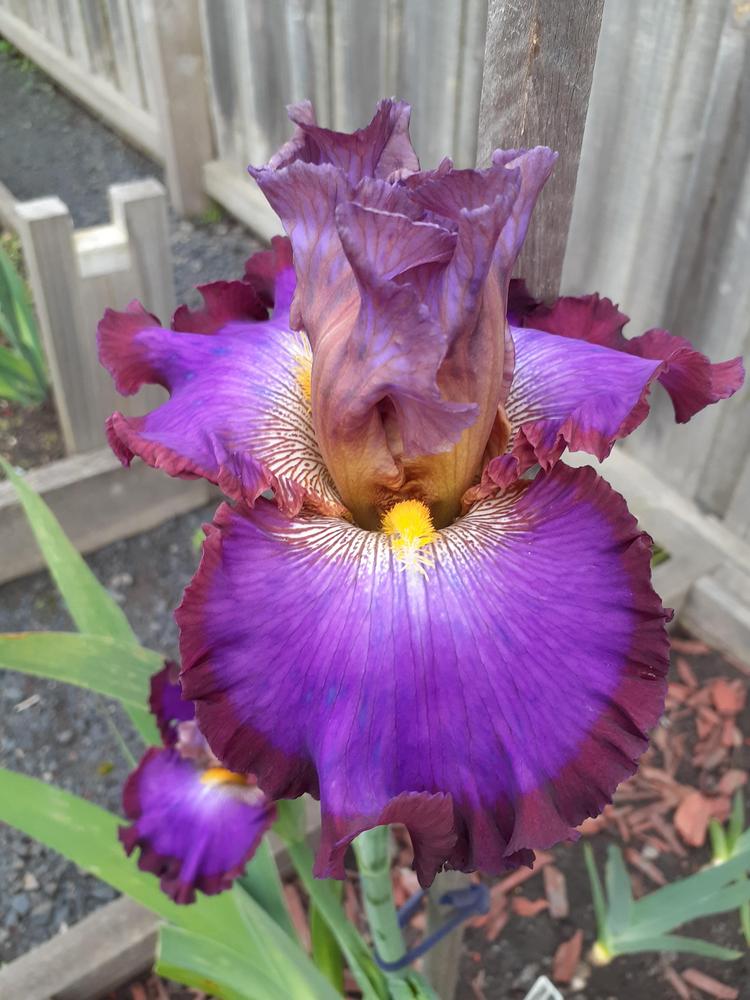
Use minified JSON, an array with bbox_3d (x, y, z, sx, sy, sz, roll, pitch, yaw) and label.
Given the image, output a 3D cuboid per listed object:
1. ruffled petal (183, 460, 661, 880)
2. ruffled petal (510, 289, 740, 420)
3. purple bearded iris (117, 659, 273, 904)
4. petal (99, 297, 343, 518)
[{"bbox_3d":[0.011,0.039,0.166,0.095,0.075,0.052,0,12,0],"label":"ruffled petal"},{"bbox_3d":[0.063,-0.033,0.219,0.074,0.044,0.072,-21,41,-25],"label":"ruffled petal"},{"bbox_3d":[-0.096,0.175,0.500,0.135,0.120,0.130,9,38,12],"label":"purple bearded iris"},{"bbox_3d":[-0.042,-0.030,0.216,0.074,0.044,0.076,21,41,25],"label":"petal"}]

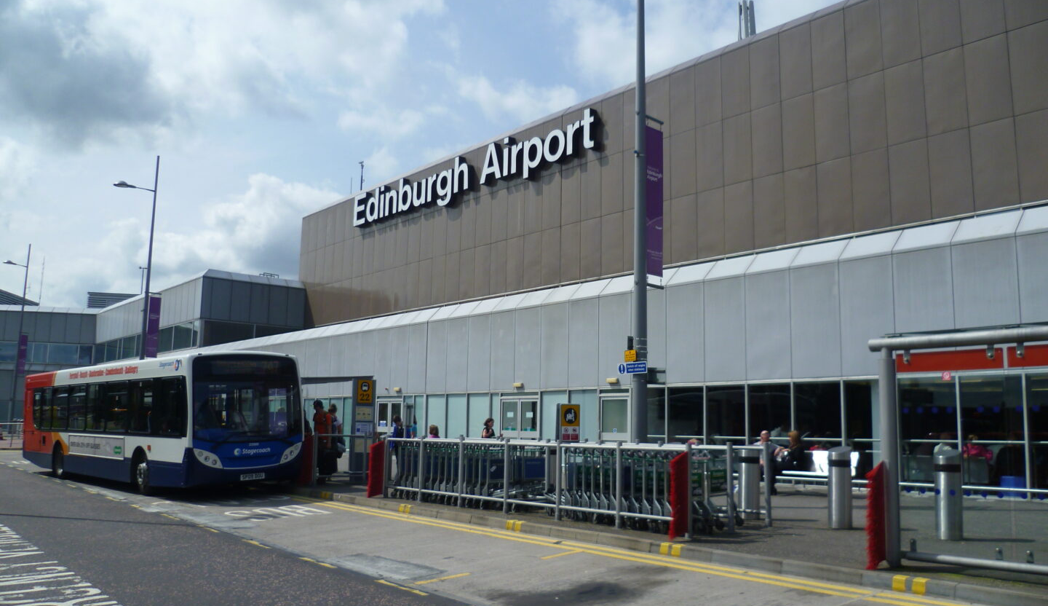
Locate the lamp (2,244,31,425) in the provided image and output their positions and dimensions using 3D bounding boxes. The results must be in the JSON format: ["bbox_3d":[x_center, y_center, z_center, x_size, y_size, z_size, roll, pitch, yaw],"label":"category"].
[{"bbox_3d":[-35.304,2.540,57.695,1.950,13.400,0.400,9,-11,-40],"label":"lamp"}]

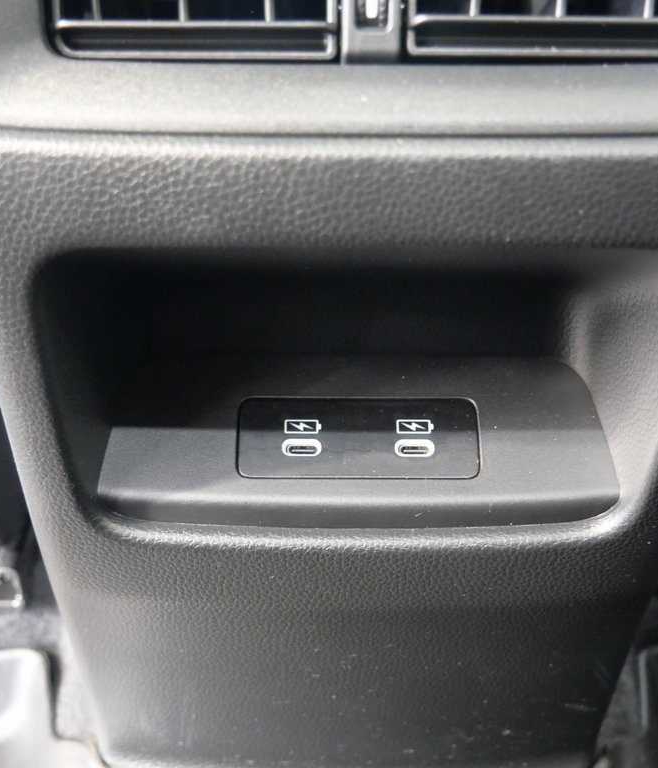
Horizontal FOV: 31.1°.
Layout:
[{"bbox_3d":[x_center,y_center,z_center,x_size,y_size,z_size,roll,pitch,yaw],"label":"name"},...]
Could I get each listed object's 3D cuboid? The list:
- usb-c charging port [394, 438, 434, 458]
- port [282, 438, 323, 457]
[{"bbox_3d":[0.025,0.020,0.348,0.012,0.004,0.006,0,61,0],"label":"usb-c charging port"},{"bbox_3d":[-0.008,0.019,0.348,0.012,0.004,0.006,0,61,0],"label":"port"}]

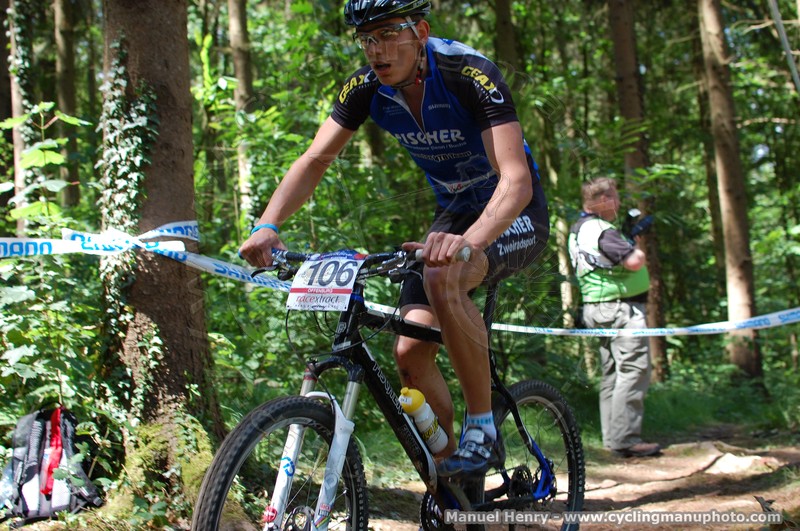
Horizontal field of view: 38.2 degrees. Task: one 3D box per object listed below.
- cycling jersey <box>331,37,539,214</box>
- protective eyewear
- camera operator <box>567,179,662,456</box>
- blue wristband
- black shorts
[{"bbox_3d":[0.160,-0.385,3.320,0.580,0.570,0.360,-8,35,39],"label":"cycling jersey"},{"bbox_3d":[-0.036,-0.605,3.030,0.145,0.055,0.140,-7,9,38],"label":"protective eyewear"},{"bbox_3d":[1.380,0.328,7.420,0.500,1.780,0.540,-2,-5,-25],"label":"camera operator"},{"bbox_3d":[-0.366,-0.093,3.150,0.073,0.018,0.060,13,-18,17],"label":"blue wristband"},{"bbox_3d":[0.222,-0.064,3.480,0.400,0.380,0.420,-8,3,39],"label":"black shorts"}]

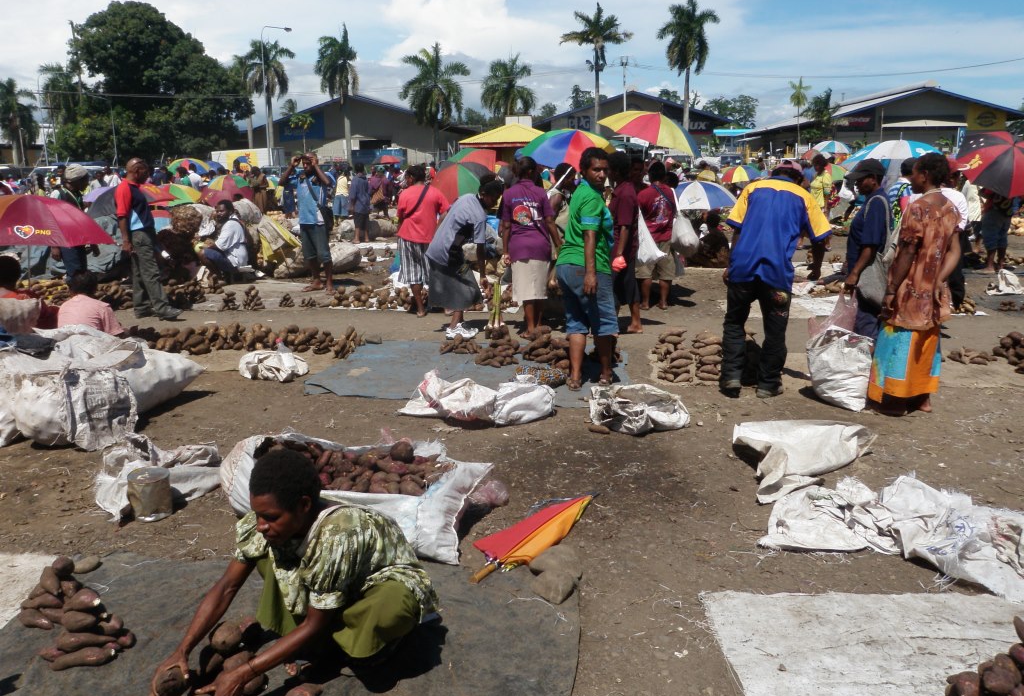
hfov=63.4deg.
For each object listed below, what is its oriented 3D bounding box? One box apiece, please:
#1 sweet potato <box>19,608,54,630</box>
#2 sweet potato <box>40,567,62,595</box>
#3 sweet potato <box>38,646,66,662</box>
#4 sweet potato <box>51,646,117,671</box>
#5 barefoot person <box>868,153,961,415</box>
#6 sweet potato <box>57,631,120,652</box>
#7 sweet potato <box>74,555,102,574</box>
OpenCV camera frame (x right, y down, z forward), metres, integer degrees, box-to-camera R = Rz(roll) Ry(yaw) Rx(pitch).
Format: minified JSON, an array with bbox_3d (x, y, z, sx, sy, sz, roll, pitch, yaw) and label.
[{"bbox_3d":[-1.685,0.960,2.935,0.145,0.055,0.058,4,14,23],"label":"sweet potato"},{"bbox_3d":[-1.663,0.840,2.991,0.068,0.062,0.130,-13,44,-42],"label":"sweet potato"},{"bbox_3d":[-1.459,0.981,2.665,0.155,0.062,0.065,-1,13,-6],"label":"sweet potato"},{"bbox_3d":[-1.388,1.004,2.684,0.205,0.058,0.058,-5,13,-14],"label":"sweet potato"},{"bbox_3d":[2.519,-0.395,5.078,0.480,1.558,0.360,-9,15,-30],"label":"barefoot person"},{"bbox_3d":[-1.325,0.919,2.592,0.195,0.055,0.060,0,12,3],"label":"sweet potato"},{"bbox_3d":[-1.672,0.854,3.258,0.055,0.052,0.125,7,15,29],"label":"sweet potato"}]

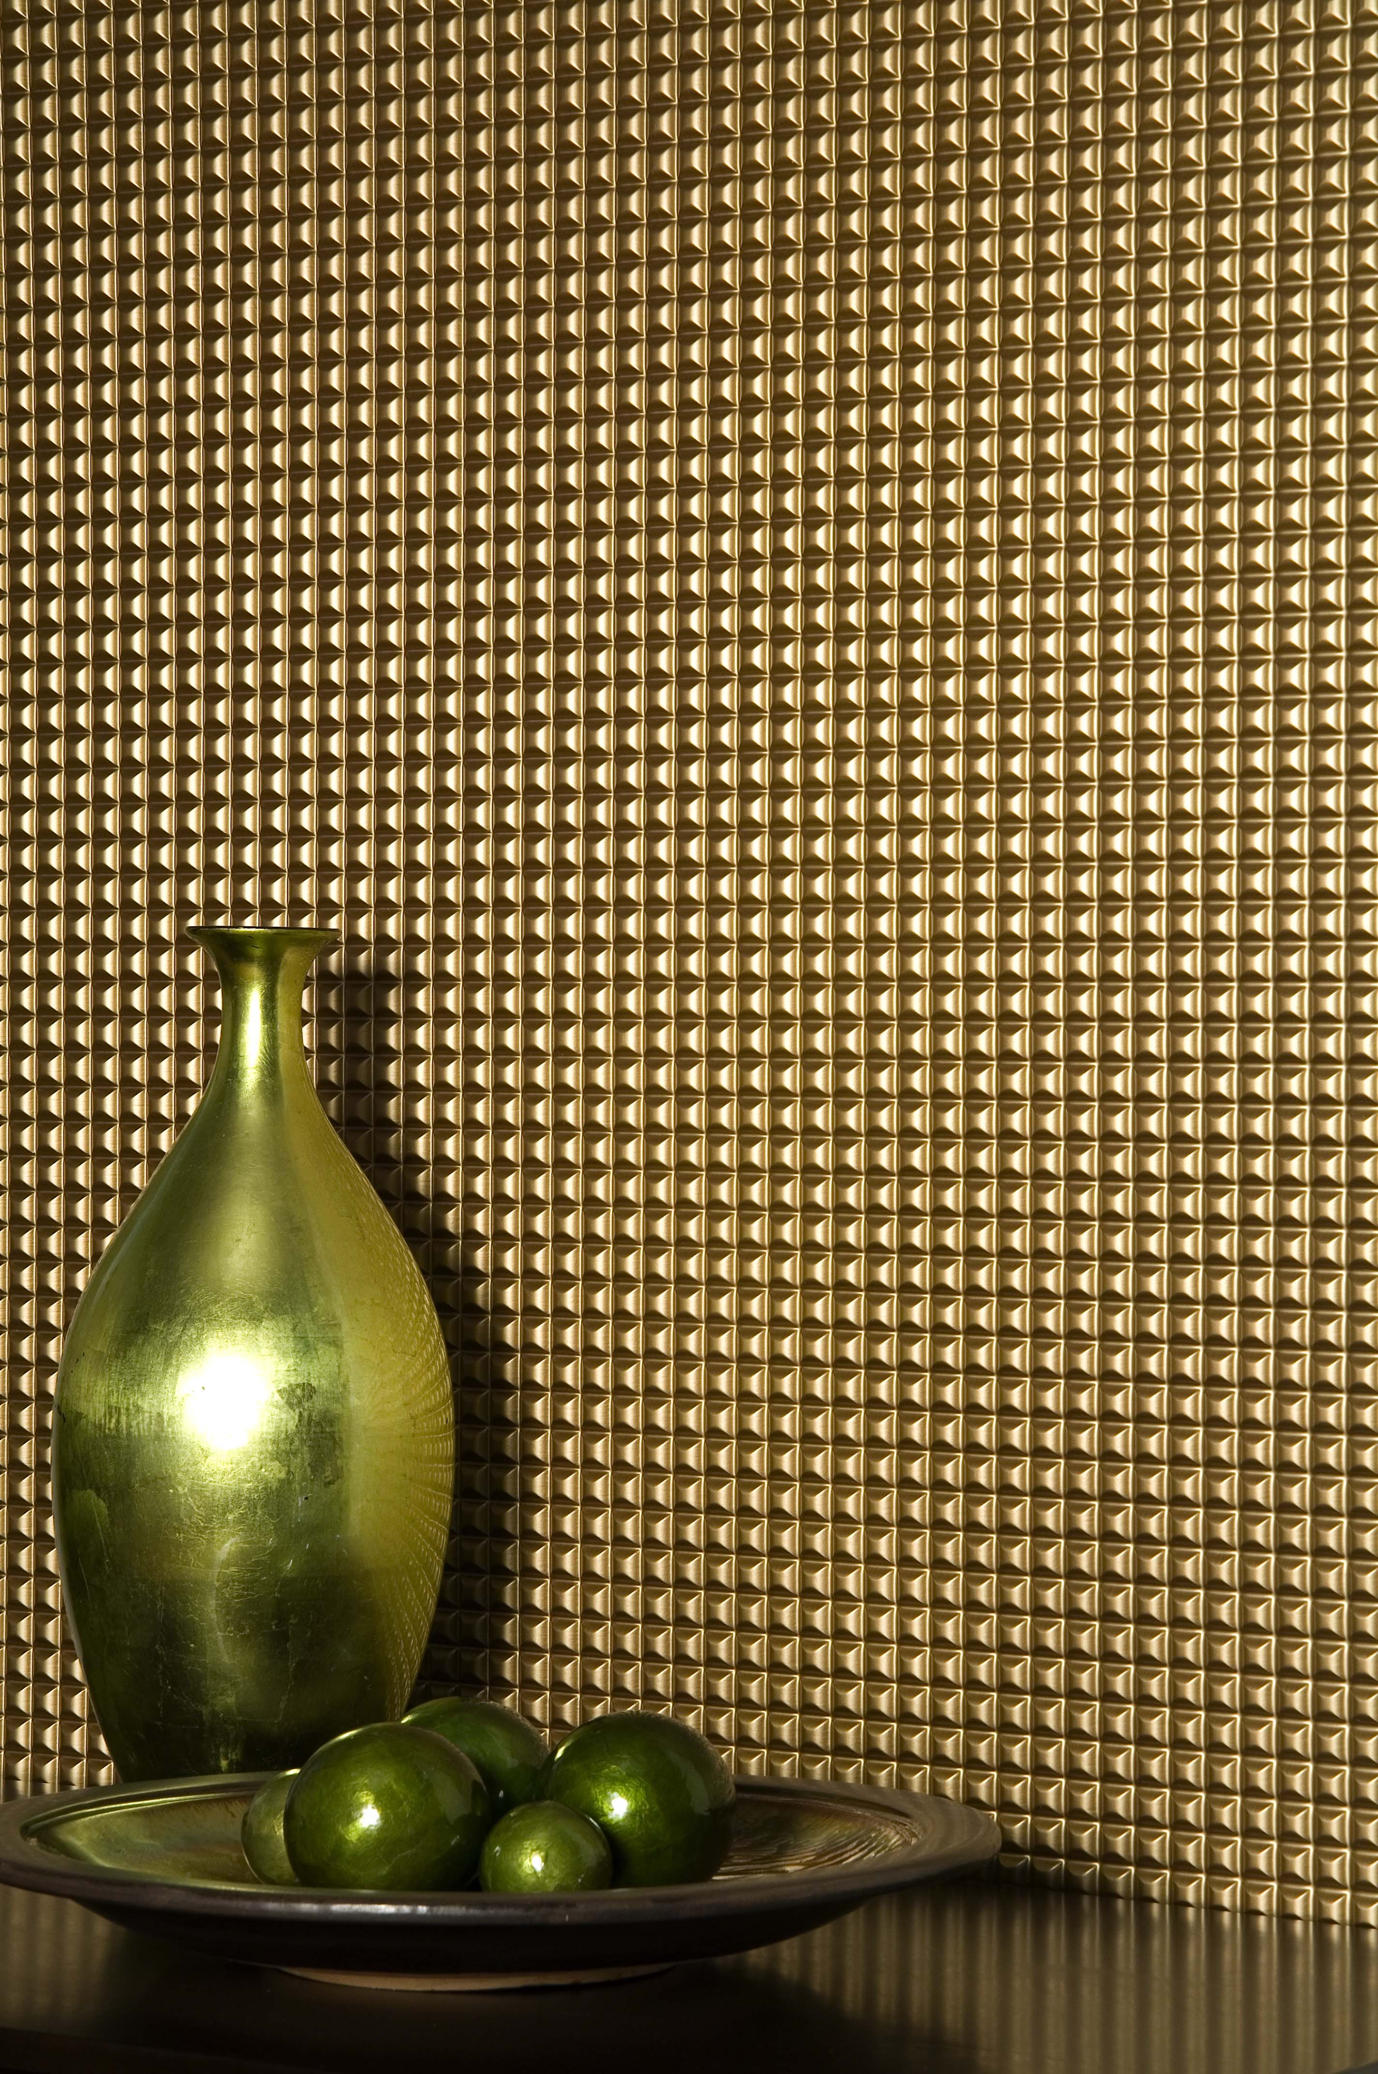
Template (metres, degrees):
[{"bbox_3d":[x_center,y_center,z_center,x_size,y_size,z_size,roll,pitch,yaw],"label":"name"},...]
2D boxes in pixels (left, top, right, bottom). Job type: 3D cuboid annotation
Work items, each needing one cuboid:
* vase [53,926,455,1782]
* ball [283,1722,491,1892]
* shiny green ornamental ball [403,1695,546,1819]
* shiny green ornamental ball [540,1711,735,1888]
[{"bbox_3d":[-0.183,0.149,2.400,0.169,0.389,0.169,0,1,0],"label":"vase"},{"bbox_3d":[-0.112,0.292,2.115,0.075,0.075,0.075,0,1,0],"label":"ball"},{"bbox_3d":[-0.088,0.292,2.211,0.072,0.072,0.072,0,1,0],"label":"shiny green ornamental ball"},{"bbox_3d":[-0.019,0.292,2.155,0.074,0.074,0.074,0,1,0],"label":"shiny green ornamental ball"}]

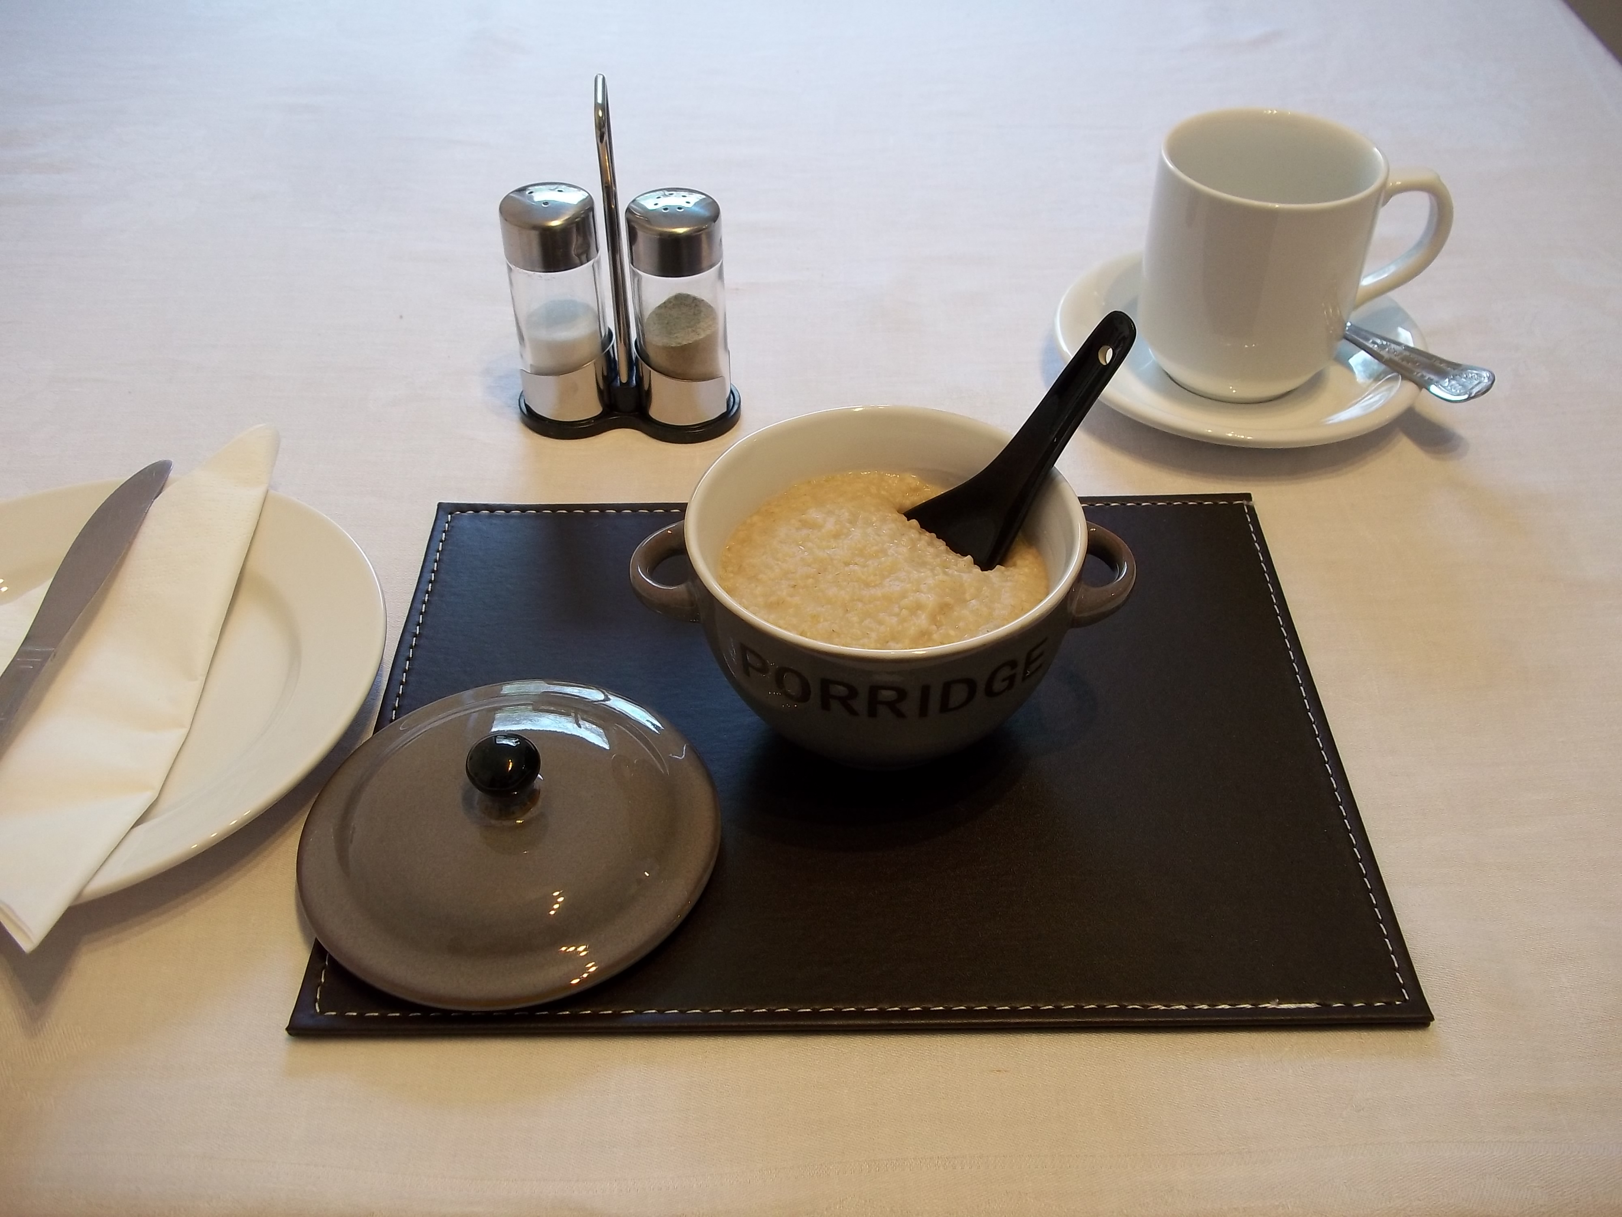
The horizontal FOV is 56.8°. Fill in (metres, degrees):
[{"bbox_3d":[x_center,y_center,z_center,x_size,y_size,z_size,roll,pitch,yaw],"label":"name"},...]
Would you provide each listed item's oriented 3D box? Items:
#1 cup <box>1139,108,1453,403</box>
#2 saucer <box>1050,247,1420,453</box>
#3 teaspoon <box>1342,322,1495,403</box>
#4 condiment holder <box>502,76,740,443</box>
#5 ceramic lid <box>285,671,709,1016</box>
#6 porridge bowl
[{"bbox_3d":[0.191,-0.135,0.598,0.113,0.093,0.084,6,43,7],"label":"cup"},{"bbox_3d":[0.177,-0.106,0.626,0.150,0.021,0.150,0,43,0],"label":"saucer"},{"bbox_3d":[0.224,-0.117,0.629,0.029,0.018,0.138,-22,41,-22],"label":"teaspoon"},{"bbox_3d":[-0.074,-0.131,0.568,0.091,0.142,0.046,3,43,4],"label":"condiment holder"},{"bbox_3d":[-0.088,0.055,0.432,0.122,0.045,0.122,0,43,0],"label":"ceramic lid"},{"bbox_3d":[0.022,0.002,0.464,0.153,0.077,0.119,0,43,1],"label":"porridge bowl"}]

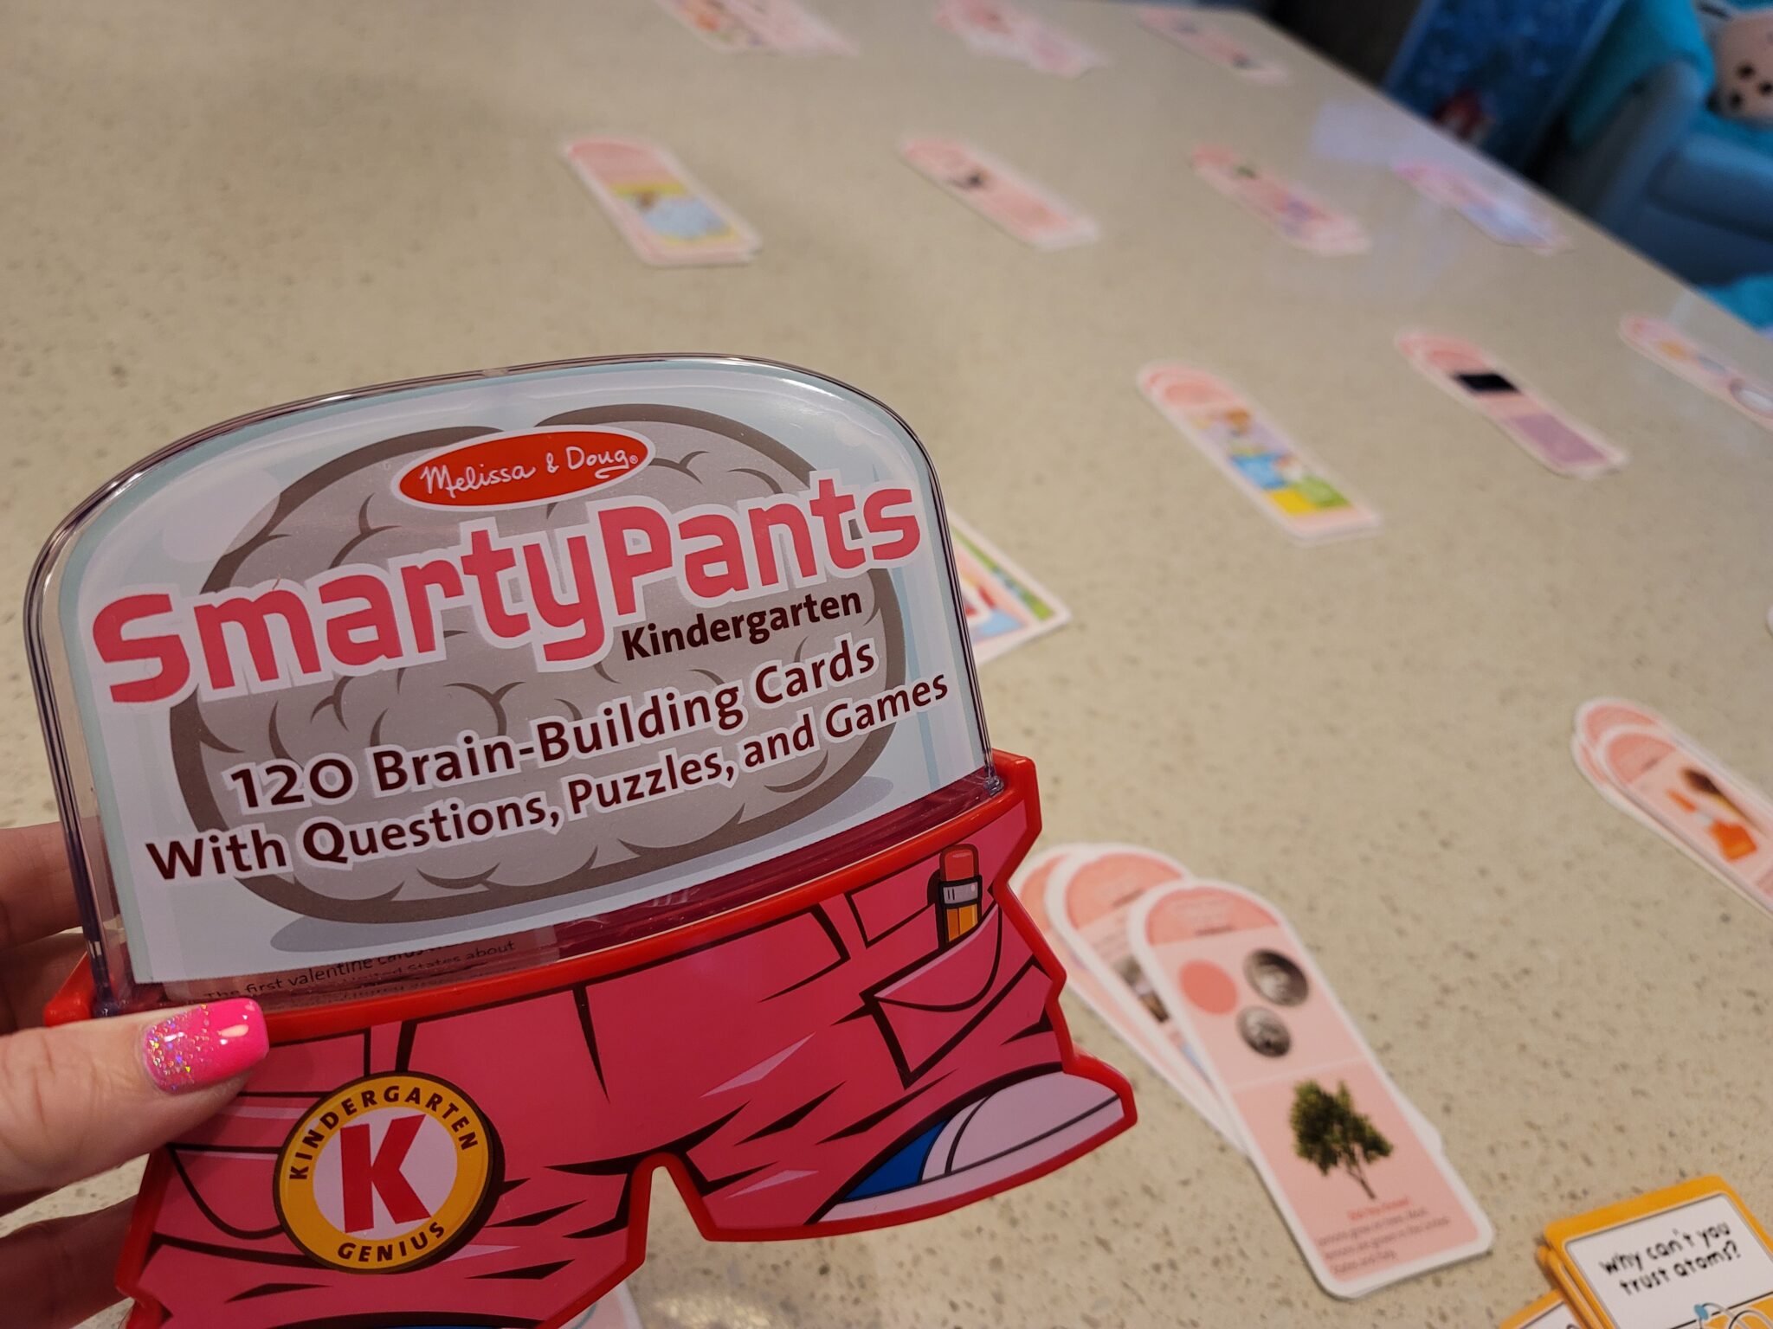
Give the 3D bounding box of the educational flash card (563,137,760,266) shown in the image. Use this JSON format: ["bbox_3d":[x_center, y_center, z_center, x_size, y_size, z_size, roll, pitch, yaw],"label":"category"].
[{"bbox_3d":[-0.129,-0.258,0.697,0.063,0.004,0.141,-15,50,-28],"label":"educational flash card"}]

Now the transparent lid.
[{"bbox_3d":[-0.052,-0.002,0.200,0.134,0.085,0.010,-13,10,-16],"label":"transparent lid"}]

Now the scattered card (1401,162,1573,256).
[{"bbox_3d":[0.452,-0.351,0.977,0.076,0.004,0.140,-22,55,-35],"label":"scattered card"}]

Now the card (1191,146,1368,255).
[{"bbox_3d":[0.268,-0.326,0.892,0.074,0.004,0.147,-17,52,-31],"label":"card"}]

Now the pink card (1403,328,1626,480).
[{"bbox_3d":[0.340,-0.149,0.708,0.066,0.004,0.136,-14,50,-27],"label":"pink card"}]

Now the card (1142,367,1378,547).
[{"bbox_3d":[0.179,-0.109,0.622,0.059,0.004,0.138,-13,49,-26],"label":"card"}]

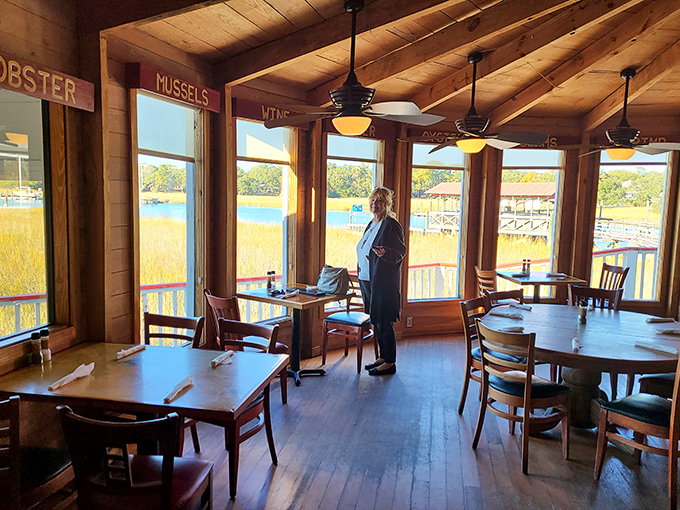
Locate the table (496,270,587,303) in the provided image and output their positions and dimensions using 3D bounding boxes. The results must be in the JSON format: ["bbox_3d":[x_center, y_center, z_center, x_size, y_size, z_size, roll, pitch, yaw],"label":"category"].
[{"bbox_3d":[2.345,0.643,6.037,0.760,0.760,0.760,1,6,-4],"label":"table"}]

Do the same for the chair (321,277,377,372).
[{"bbox_3d":[0.129,0.634,4.935,0.430,0.860,0.480,5,7,30],"label":"chair"}]

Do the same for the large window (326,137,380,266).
[{"bbox_3d":[0.131,-0.319,5.461,0.682,1.813,0.100,-3,8,-36],"label":"large window"}]

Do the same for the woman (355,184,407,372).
[{"bbox_3d":[0.402,0.235,4.772,0.400,1.700,0.480,-2,7,-29],"label":"woman"}]

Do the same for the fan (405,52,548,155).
[{"bbox_3d":[1.122,-1.274,4.293,1.280,0.821,1.280,1,6,0],"label":"fan"}]

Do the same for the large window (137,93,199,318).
[{"bbox_3d":[-1.209,-0.155,3.638,0.100,1.813,0.662,3,6,18],"label":"large window"}]

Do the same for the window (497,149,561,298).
[{"bbox_3d":[2.322,-0.355,6.270,0.770,1.810,0.120,1,6,-6],"label":"window"}]

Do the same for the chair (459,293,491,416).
[{"bbox_3d":[1.189,0.778,3.809,0.480,0.860,0.430,5,7,34],"label":"chair"}]

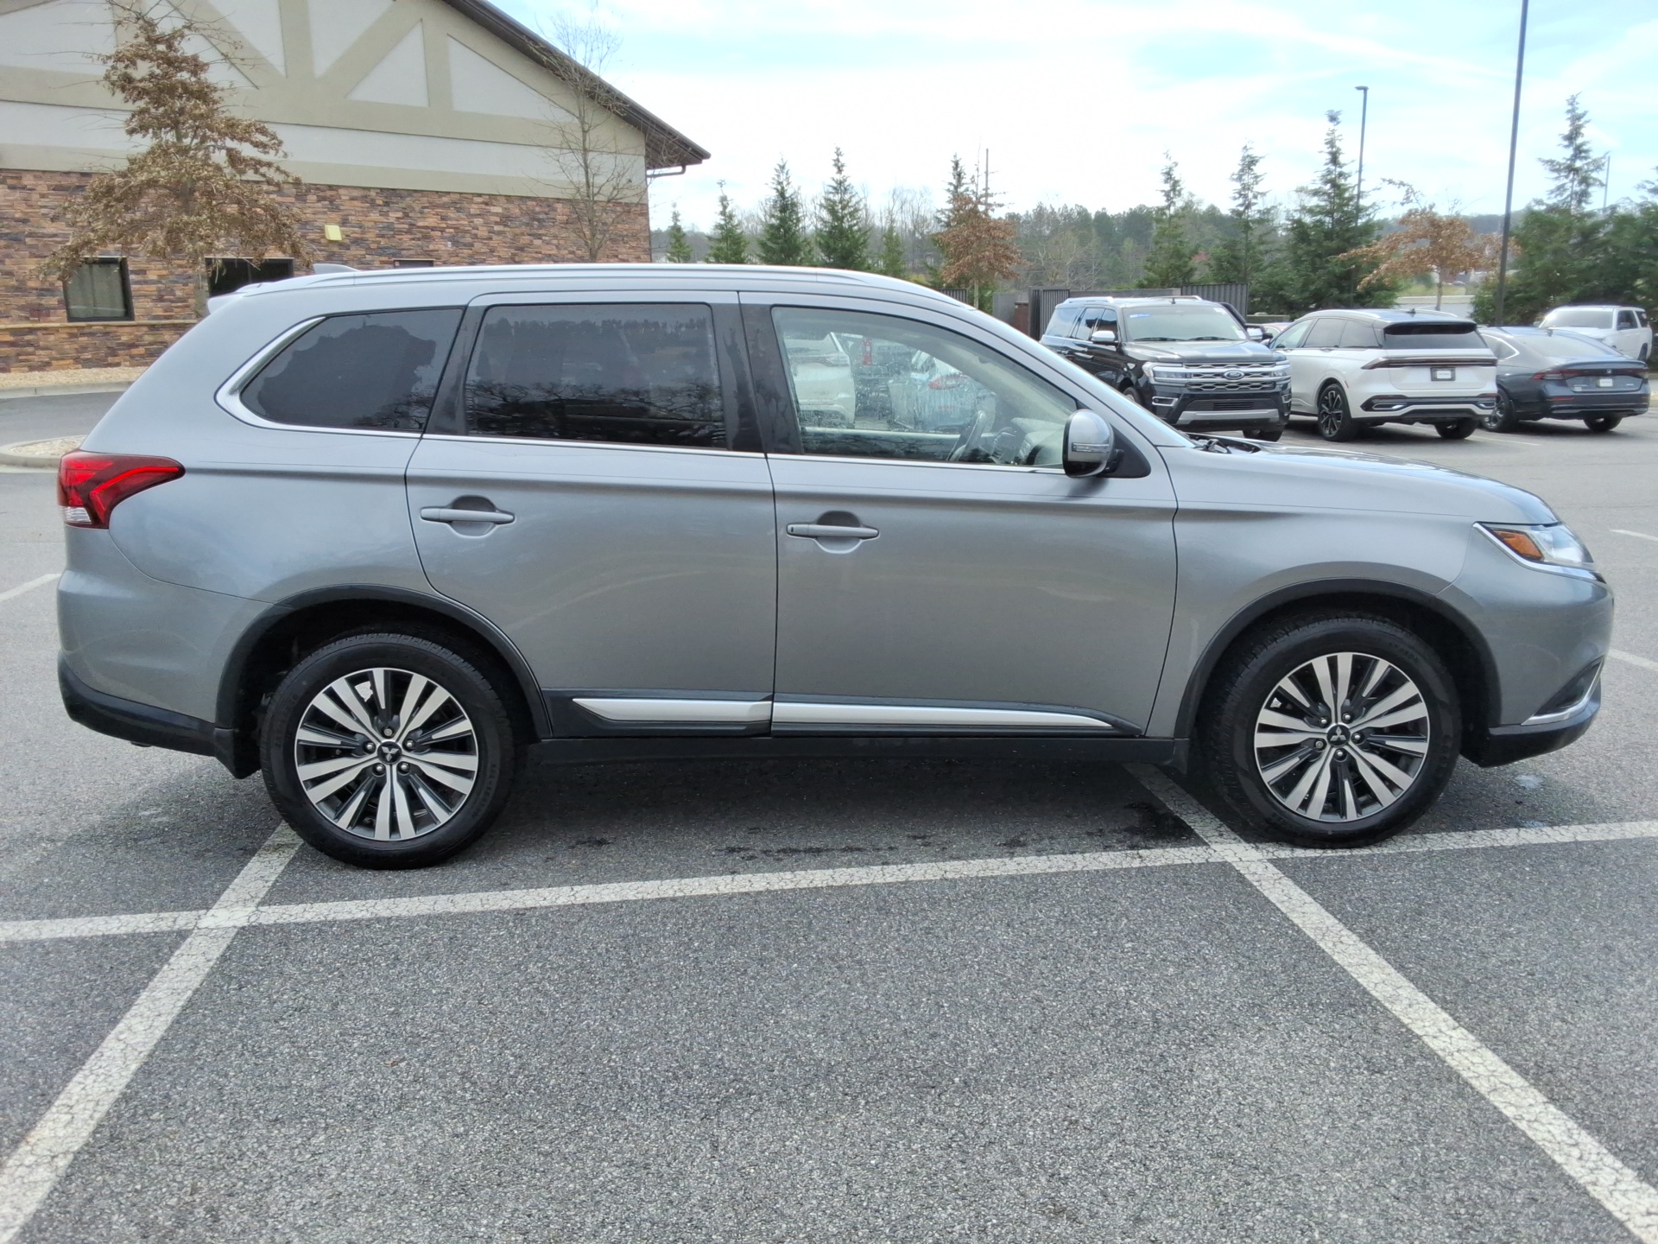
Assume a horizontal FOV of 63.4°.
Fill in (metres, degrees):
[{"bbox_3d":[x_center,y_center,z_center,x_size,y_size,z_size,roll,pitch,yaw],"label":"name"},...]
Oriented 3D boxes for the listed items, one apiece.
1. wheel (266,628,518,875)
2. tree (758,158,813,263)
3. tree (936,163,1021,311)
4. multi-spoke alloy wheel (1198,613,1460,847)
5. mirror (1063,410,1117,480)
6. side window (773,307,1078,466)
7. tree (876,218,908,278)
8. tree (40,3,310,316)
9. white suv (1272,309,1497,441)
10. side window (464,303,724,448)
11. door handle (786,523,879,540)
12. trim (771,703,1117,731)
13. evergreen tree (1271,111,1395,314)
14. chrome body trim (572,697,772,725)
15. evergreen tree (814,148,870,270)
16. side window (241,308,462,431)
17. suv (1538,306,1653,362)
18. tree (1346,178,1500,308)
[{"bbox_3d":[-1.230,0.350,3.838,0.700,0.690,0.230,-1,12,0],"label":"wheel"},{"bbox_3d":[-1.345,-11.316,42.568,2.500,6.450,2.500,-1,12,-1],"label":"tree"},{"bbox_3d":[3.817,-9.064,34.675,2.300,5.290,2.300,0,12,6],"label":"tree"},{"bbox_3d":[1.435,0.301,3.861,0.700,0.690,0.230,-2,12,-3],"label":"multi-spoke alloy wheel"},{"bbox_3d":[0.678,-0.465,3.500,0.130,0.185,0.230,-1,12,0],"label":"mirror"},{"bbox_3d":[0.279,-0.640,3.663,0.850,0.460,0.070,-1,-8,0],"label":"side window"},{"bbox_3d":[2.105,-10.877,44.732,1.700,4.963,1.700,-1,12,0],"label":"tree"},{"bbox_3d":[-8.611,-5.391,18.453,3.700,6.010,3.700,-6,13,-23],"label":"tree"},{"bbox_3d":[7.512,-3.563,19.232,1.980,1.720,4.880,-2,12,-6],"label":"white suv"},{"bbox_3d":[-0.627,-0.661,3.617,0.700,0.400,0.060,-1,-4,-1],"label":"side window"},{"bbox_3d":[0.010,-0.244,3.580,0.250,0.040,0.050,1,12,-1],"label":"door handle"},{"bbox_3d":[0.323,0.259,3.736,0.956,0.075,0.030,-1,12,-1],"label":"trim"},{"bbox_3d":[13.763,-10.310,36.721,4.000,6.910,4.000,-1,12,0],"label":"evergreen tree"},{"bbox_3d":[-0.431,0.243,3.714,0.552,0.073,0.030,-1,12,-1],"label":"chrome body trim"},{"bbox_3d":[0.512,-14.522,54.424,3.100,9.024,3.100,-1,12,0],"label":"evergreen tree"},{"bbox_3d":[-1.274,-0.672,3.611,0.575,0.340,0.060,0,-4,3],"label":"side window"},{"bbox_3d":[19.200,-6.980,33.900,2.000,1.880,5.100,10,16,42],"label":"suv"},{"bbox_3d":[14.137,-8.060,32.081,3.800,4.766,3.800,-1,12,0],"label":"tree"}]

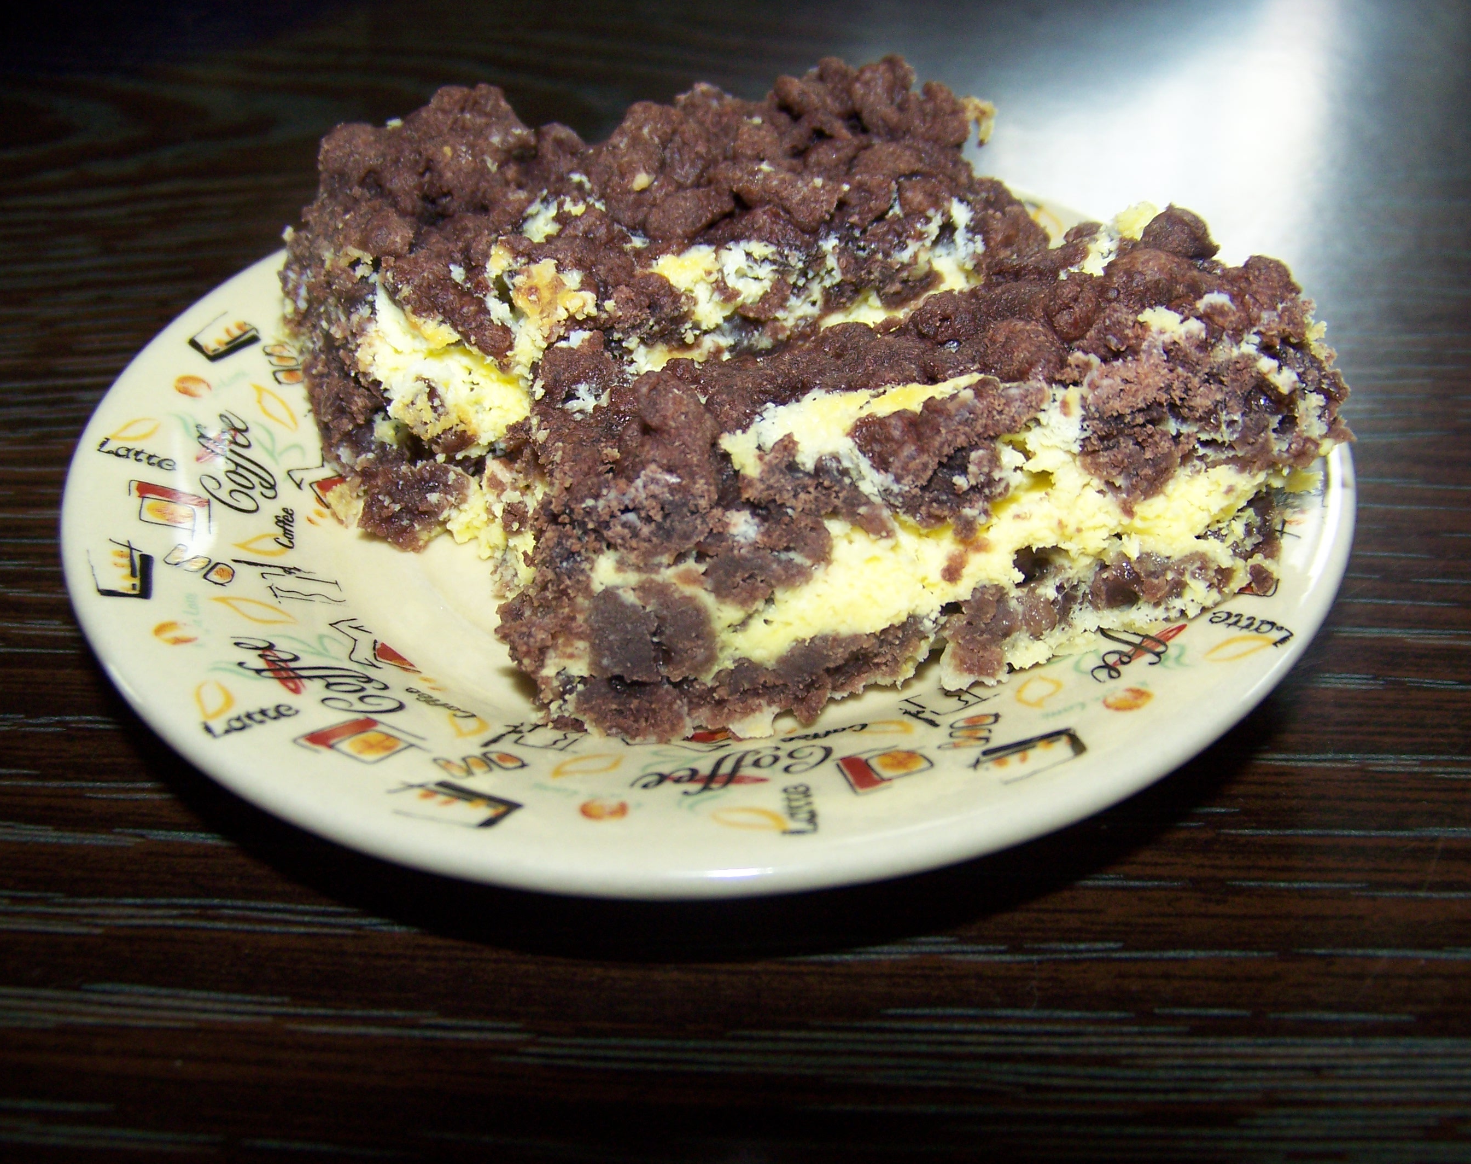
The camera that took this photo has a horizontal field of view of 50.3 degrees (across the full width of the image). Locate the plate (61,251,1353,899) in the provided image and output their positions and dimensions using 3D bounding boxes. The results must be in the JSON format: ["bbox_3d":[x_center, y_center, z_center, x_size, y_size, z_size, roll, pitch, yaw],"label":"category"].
[{"bbox_3d":[-0.004,-0.014,0.213,0.162,0.022,0.162,-1,40,0],"label":"plate"}]

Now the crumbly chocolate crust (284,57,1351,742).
[{"bbox_3d":[0.006,-0.029,0.201,0.122,0.047,0.086,-11,41,-12],"label":"crumbly chocolate crust"}]

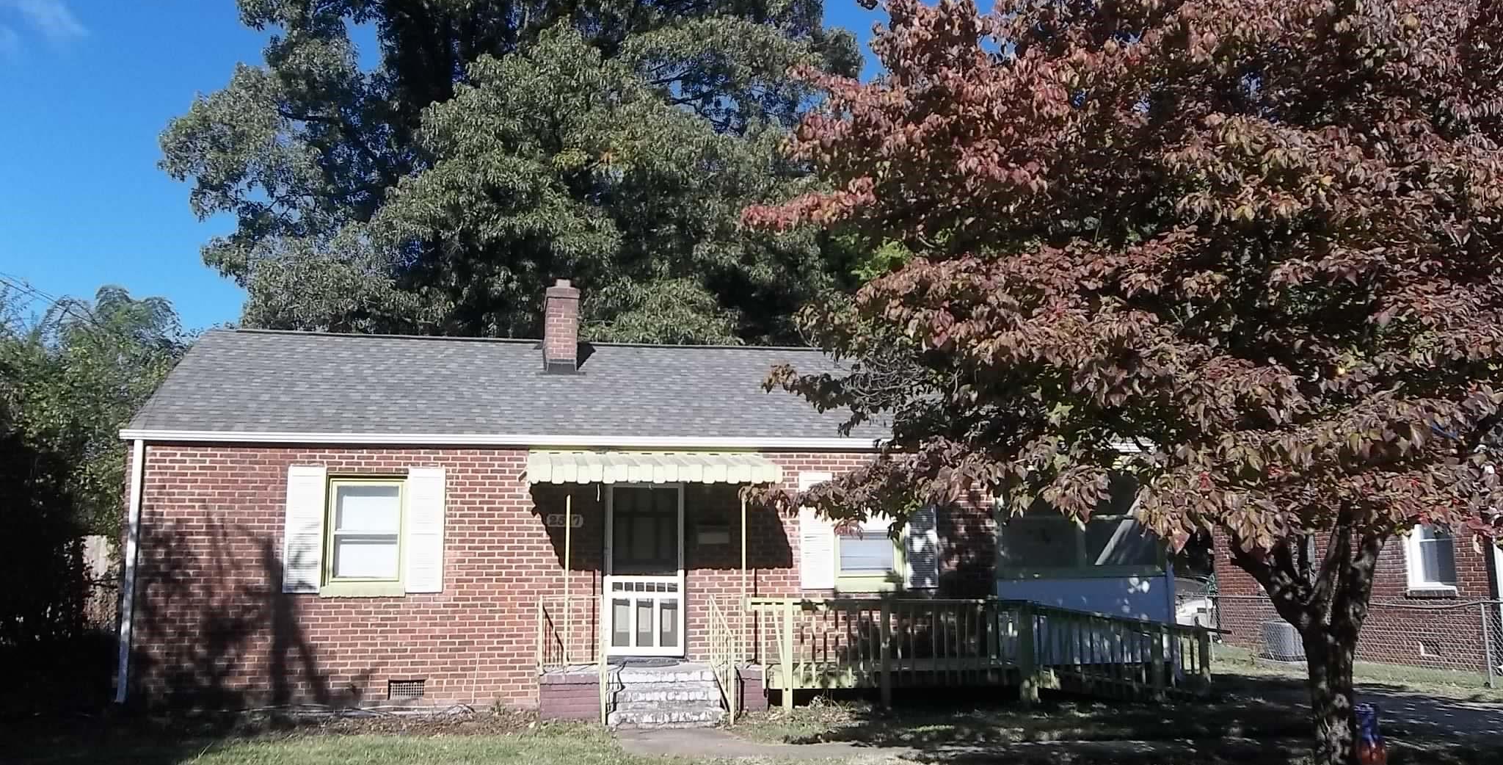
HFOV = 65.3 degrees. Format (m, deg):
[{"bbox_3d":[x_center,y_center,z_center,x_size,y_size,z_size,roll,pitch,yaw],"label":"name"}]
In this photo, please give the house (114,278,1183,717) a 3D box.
[{"bbox_3d":[-1.275,1.363,16.599,12.250,5.450,6.700,1,-9,-11],"label":"house"}]

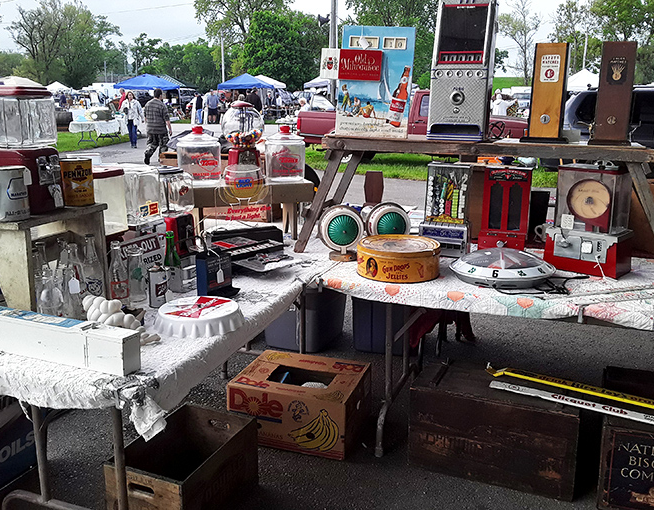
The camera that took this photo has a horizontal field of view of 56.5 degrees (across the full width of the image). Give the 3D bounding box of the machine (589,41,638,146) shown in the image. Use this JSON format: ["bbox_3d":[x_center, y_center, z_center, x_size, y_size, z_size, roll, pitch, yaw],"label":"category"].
[{"bbox_3d":[1.021,-0.568,2.147,0.142,0.347,0.130,7,16,24],"label":"machine"}]

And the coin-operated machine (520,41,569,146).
[{"bbox_3d":[0.845,-0.609,2.297,0.165,0.347,0.140,6,16,23],"label":"coin-operated machine"}]

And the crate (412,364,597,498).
[{"bbox_3d":[0.669,0.671,2.418,0.609,0.331,0.318,5,14,23],"label":"crate"}]

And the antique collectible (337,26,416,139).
[{"bbox_3d":[0.205,-0.705,2.514,0.297,0.461,0.050,3,-3,15],"label":"antique collectible"}]

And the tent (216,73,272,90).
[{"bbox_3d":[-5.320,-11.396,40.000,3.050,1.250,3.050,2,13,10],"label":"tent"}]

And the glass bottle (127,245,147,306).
[{"bbox_3d":[-0.678,0.073,2.156,0.070,0.200,0.070,0,13,0],"label":"glass bottle"}]

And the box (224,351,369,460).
[{"bbox_3d":[-0.110,0.651,2.725,0.520,0.254,0.408,5,15,18],"label":"box"}]

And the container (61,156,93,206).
[{"bbox_3d":[-0.782,-0.229,1.910,0.103,0.142,0.103,-8,16,-26],"label":"container"}]

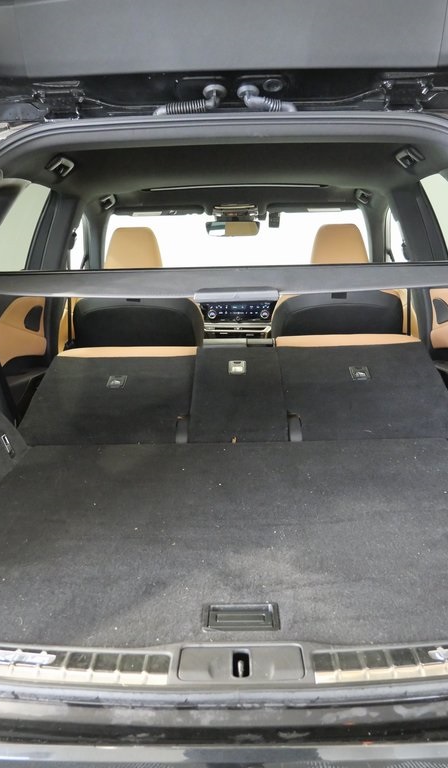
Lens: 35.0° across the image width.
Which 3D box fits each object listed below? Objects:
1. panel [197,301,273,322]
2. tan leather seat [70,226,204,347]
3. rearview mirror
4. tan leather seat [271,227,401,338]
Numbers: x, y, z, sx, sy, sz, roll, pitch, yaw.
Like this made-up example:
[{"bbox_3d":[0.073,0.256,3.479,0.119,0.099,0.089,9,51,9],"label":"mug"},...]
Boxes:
[{"bbox_3d":[0.065,-0.346,3.440,0.360,0.100,0.035,-1,-12,1],"label":"panel"},{"bbox_3d":[-0.331,-0.144,3.170,0.540,1.060,0.800,-1,10,1],"label":"tan leather seat"},{"bbox_3d":[0.045,-0.735,3.360,0.255,0.070,0.045,1,15,13],"label":"rearview mirror"},{"bbox_3d":[0.462,-0.154,3.170,0.540,1.060,0.800,-1,10,1],"label":"tan leather seat"}]

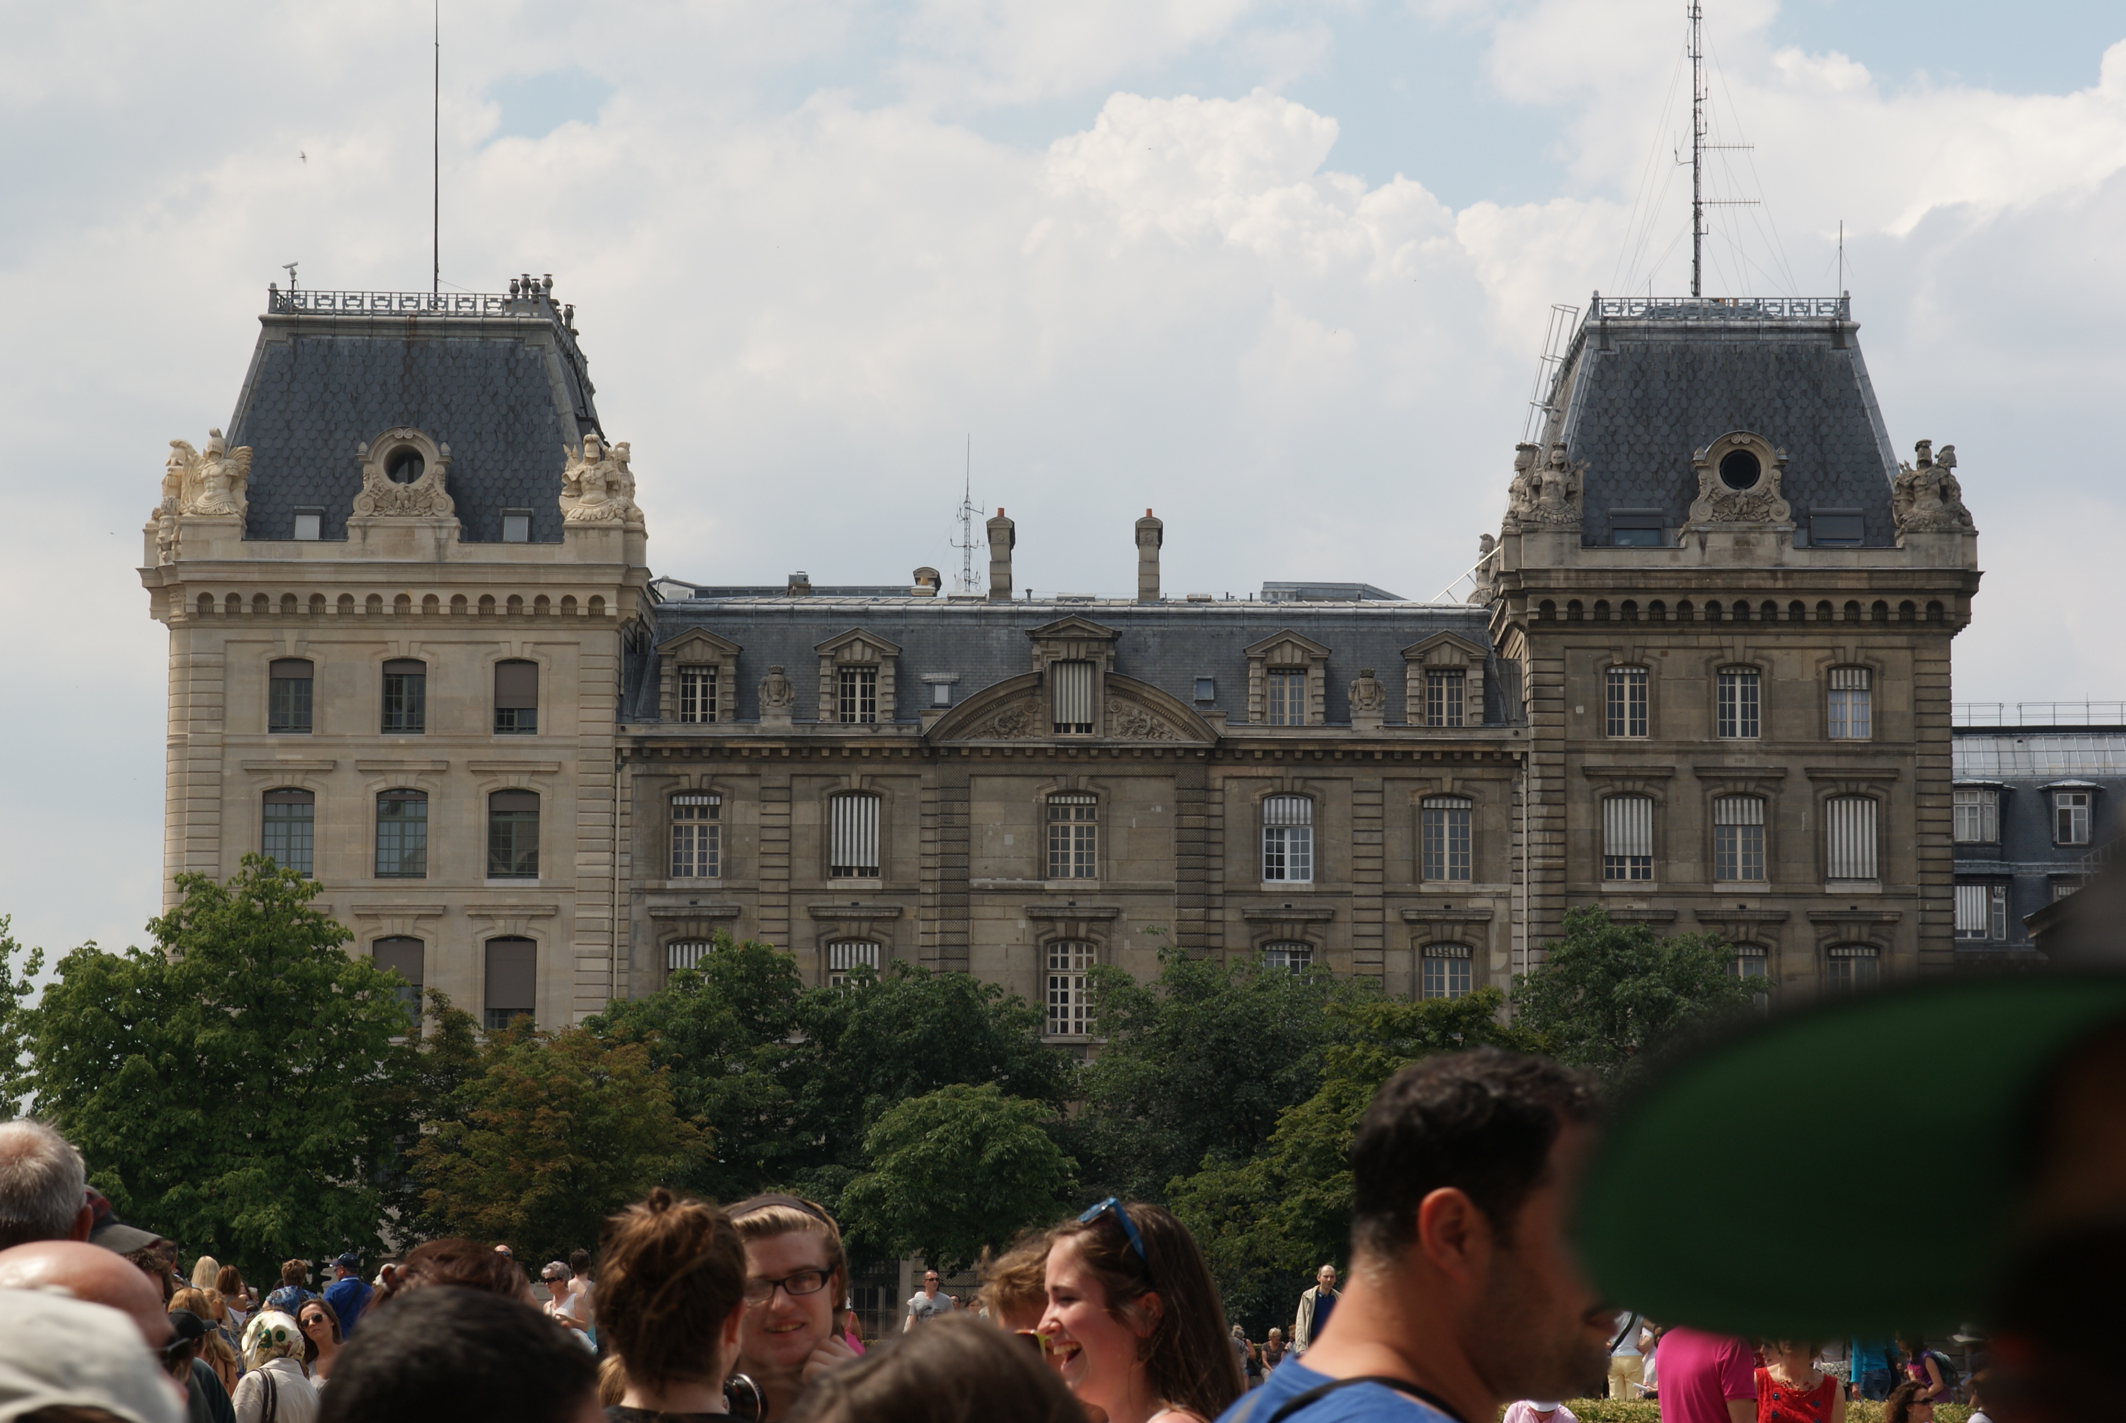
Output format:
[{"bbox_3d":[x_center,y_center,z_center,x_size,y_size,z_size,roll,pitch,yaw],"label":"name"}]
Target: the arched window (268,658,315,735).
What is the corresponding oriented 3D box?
[{"bbox_3d":[-21.101,-0.409,145.531,1.227,2.083,0.300,0,-6,0],"label":"arched window"}]

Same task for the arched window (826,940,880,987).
[{"bbox_3d":[-5.775,7.648,147.233,1.457,2.619,0.300,0,-6,0],"label":"arched window"}]

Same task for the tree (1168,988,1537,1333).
[{"bbox_3d":[5.264,8.171,92.659,6.857,6.744,6.515,0,-6,0],"label":"tree"}]

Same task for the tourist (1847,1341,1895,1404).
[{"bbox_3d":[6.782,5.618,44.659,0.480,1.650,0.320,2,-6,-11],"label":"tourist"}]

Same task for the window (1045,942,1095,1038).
[{"bbox_3d":[0.201,7.484,142.791,1.340,2.580,0.300,0,-6,0],"label":"window"}]

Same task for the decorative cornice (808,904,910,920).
[{"bbox_3d":[-6.180,6.041,159.659,2.990,0.474,0.420,0,-6,0],"label":"decorative cornice"}]

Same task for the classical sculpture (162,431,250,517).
[{"bbox_3d":[-25.624,-7.106,159.244,2.684,2.711,1.600,-1,-6,11],"label":"classical sculpture"}]

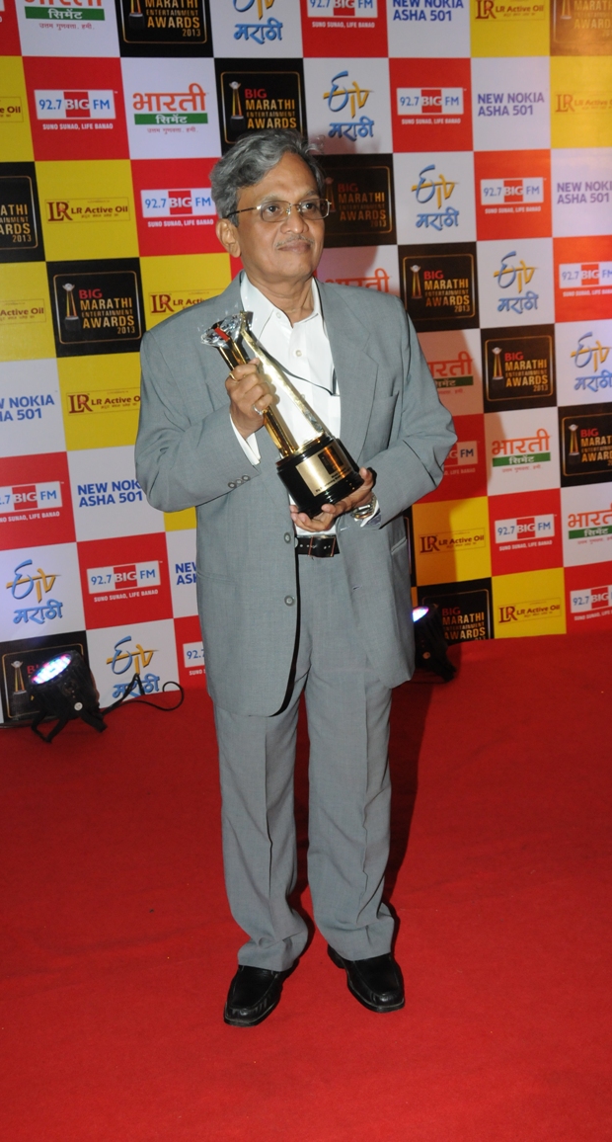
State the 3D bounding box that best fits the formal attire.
[{"bbox_3d":[-0.004,0.124,2.361,0.600,1.360,0.360,-6,11,-11],"label":"formal attire"}]

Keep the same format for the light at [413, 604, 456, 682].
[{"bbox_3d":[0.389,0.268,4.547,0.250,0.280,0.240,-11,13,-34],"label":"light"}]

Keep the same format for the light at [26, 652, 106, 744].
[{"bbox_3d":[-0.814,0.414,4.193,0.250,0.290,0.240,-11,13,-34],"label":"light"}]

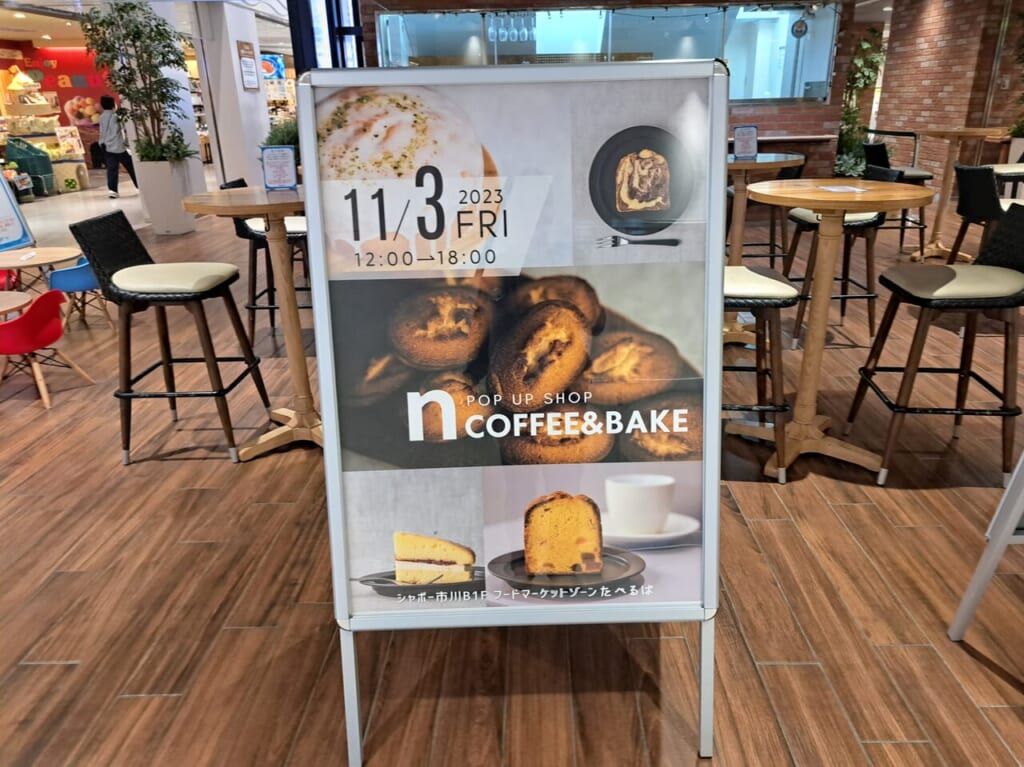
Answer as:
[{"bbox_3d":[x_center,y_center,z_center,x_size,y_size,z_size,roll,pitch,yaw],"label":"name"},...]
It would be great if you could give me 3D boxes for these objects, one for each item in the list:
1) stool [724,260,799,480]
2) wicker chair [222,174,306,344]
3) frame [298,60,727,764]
[{"bbox_3d":[0.783,-0.158,2.603,0.480,0.930,0.450,0,22,5],"label":"stool"},{"bbox_3d":[-1.230,-0.636,3.906,0.480,0.930,0.450,-1,22,0],"label":"wicker chair"},{"bbox_3d":[0.020,0.066,1.504,0.790,1.370,0.570,-1,22,0],"label":"frame"}]

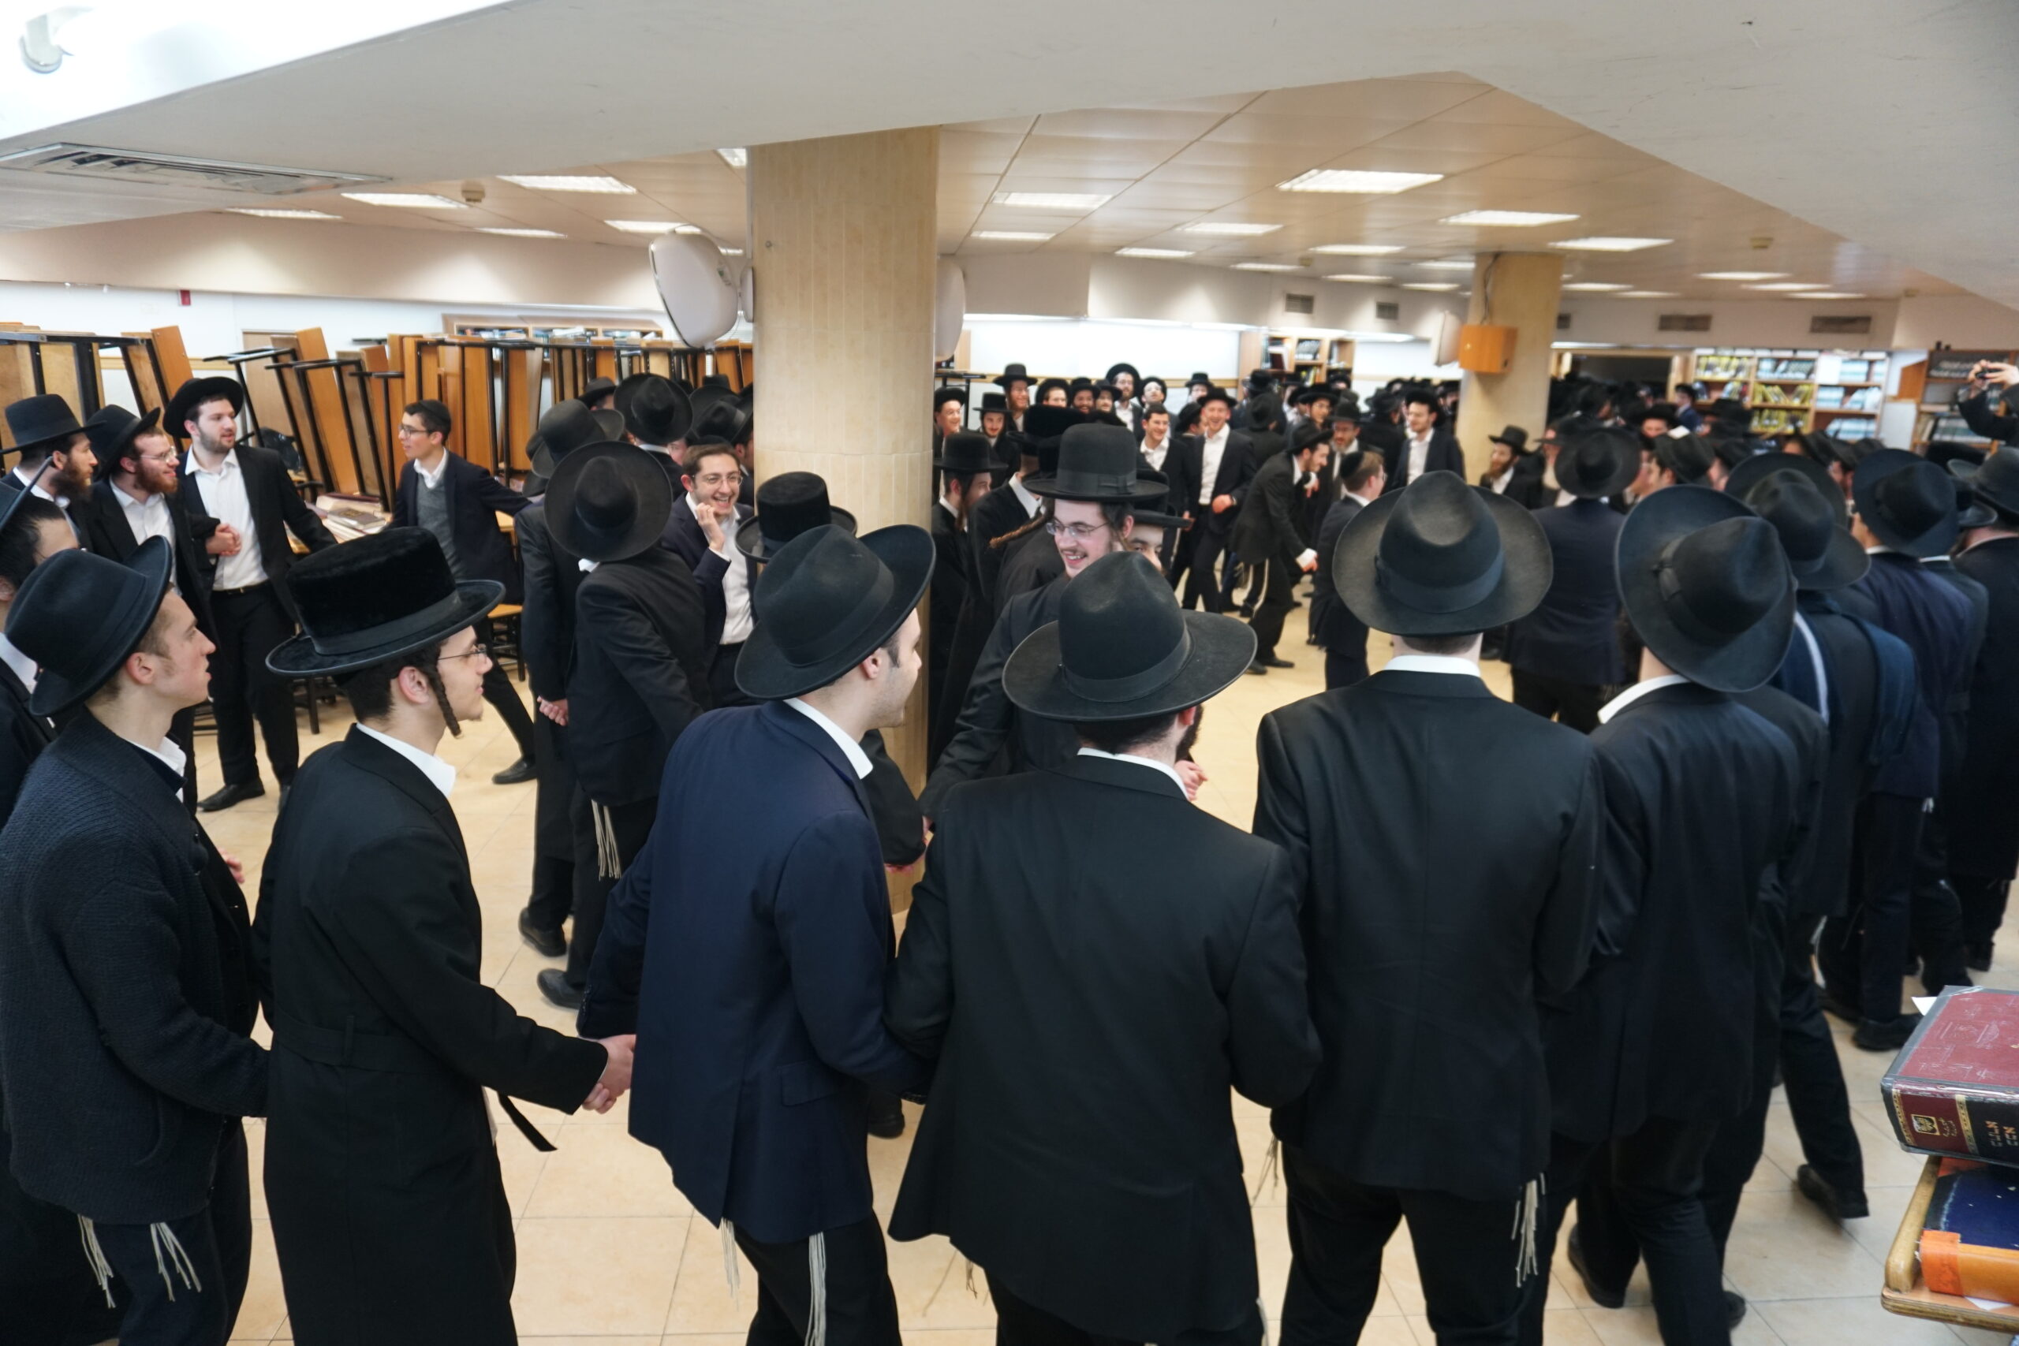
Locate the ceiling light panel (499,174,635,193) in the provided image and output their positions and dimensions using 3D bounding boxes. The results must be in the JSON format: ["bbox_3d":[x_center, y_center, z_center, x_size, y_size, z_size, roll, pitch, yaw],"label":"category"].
[{"bbox_3d":[-2.244,-2.495,6.843,0.590,0.050,0.590,1,14,-5],"label":"ceiling light panel"}]

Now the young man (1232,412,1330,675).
[{"bbox_3d":[1.780,-0.800,8.722,0.600,1.590,0.500,5,14,12],"label":"young man"}]

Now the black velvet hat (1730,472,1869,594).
[{"bbox_3d":[1.955,-0.347,3.346,0.360,0.160,0.390,-15,23,-17],"label":"black velvet hat"}]

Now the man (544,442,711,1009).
[{"bbox_3d":[-1.148,0.168,4.160,0.540,1.750,0.500,6,14,18],"label":"man"}]

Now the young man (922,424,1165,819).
[{"bbox_3d":[0.147,0.278,3.631,0.680,1.850,0.500,9,15,27],"label":"young man"}]

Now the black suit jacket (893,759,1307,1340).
[{"bbox_3d":[0.137,0.474,1.896,0.600,0.770,0.360,7,15,19],"label":"black suit jacket"}]

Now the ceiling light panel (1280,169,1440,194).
[{"bbox_3d":[1.525,-2.153,5.844,0.590,0.060,0.590,1,13,-5],"label":"ceiling light panel"}]

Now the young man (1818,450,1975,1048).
[{"bbox_3d":[2.816,0.238,4.219,0.520,1.820,0.450,-6,15,-29],"label":"young man"}]

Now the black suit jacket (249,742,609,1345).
[{"bbox_3d":[-0.844,0.595,2.007,0.420,1.080,0.540,-9,17,-36],"label":"black suit jacket"}]

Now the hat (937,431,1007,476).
[{"bbox_3d":[-0.188,-1.067,6.532,0.360,0.150,0.330,2,13,0],"label":"hat"}]

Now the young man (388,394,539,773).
[{"bbox_3d":[-2.414,-0.341,6.067,0.620,1.720,0.450,11,17,35],"label":"young man"}]

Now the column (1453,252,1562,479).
[{"bbox_3d":[3.731,-1.725,10.259,0.617,2.769,0.617,1,14,-5],"label":"column"}]

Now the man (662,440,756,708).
[{"bbox_3d":[-0.994,0.085,4.550,0.550,1.730,0.420,-6,15,-29],"label":"man"}]

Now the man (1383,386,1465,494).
[{"bbox_3d":[3.132,-1.179,10.180,0.550,1.840,0.400,12,17,36],"label":"man"}]

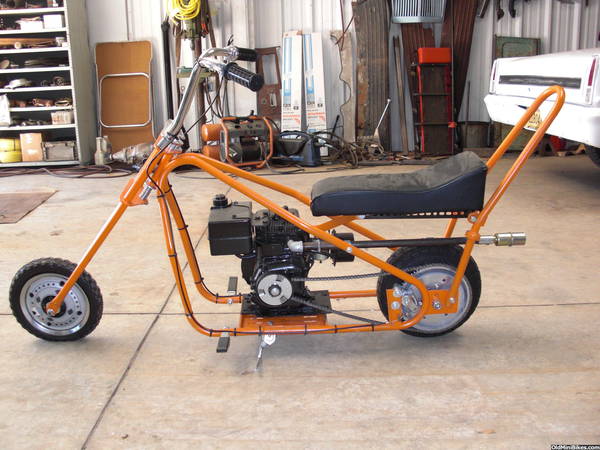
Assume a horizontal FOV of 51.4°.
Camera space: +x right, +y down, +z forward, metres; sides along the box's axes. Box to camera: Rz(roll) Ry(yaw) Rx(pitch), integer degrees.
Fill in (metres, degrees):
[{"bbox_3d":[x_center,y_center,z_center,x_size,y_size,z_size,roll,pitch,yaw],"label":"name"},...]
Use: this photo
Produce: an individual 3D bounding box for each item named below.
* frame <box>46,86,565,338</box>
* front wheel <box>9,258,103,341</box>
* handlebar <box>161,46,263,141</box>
[{"bbox_3d":[-0.027,-0.036,1.726,1.397,0.667,0.229,-1,22,0],"label":"frame"},{"bbox_3d":[-0.708,0.222,1.825,0.262,0.262,0.069,-1,22,-2],"label":"front wheel"},{"bbox_3d":[-0.215,-0.339,1.611,0.281,0.214,0.545,-2,22,-3],"label":"handlebar"}]

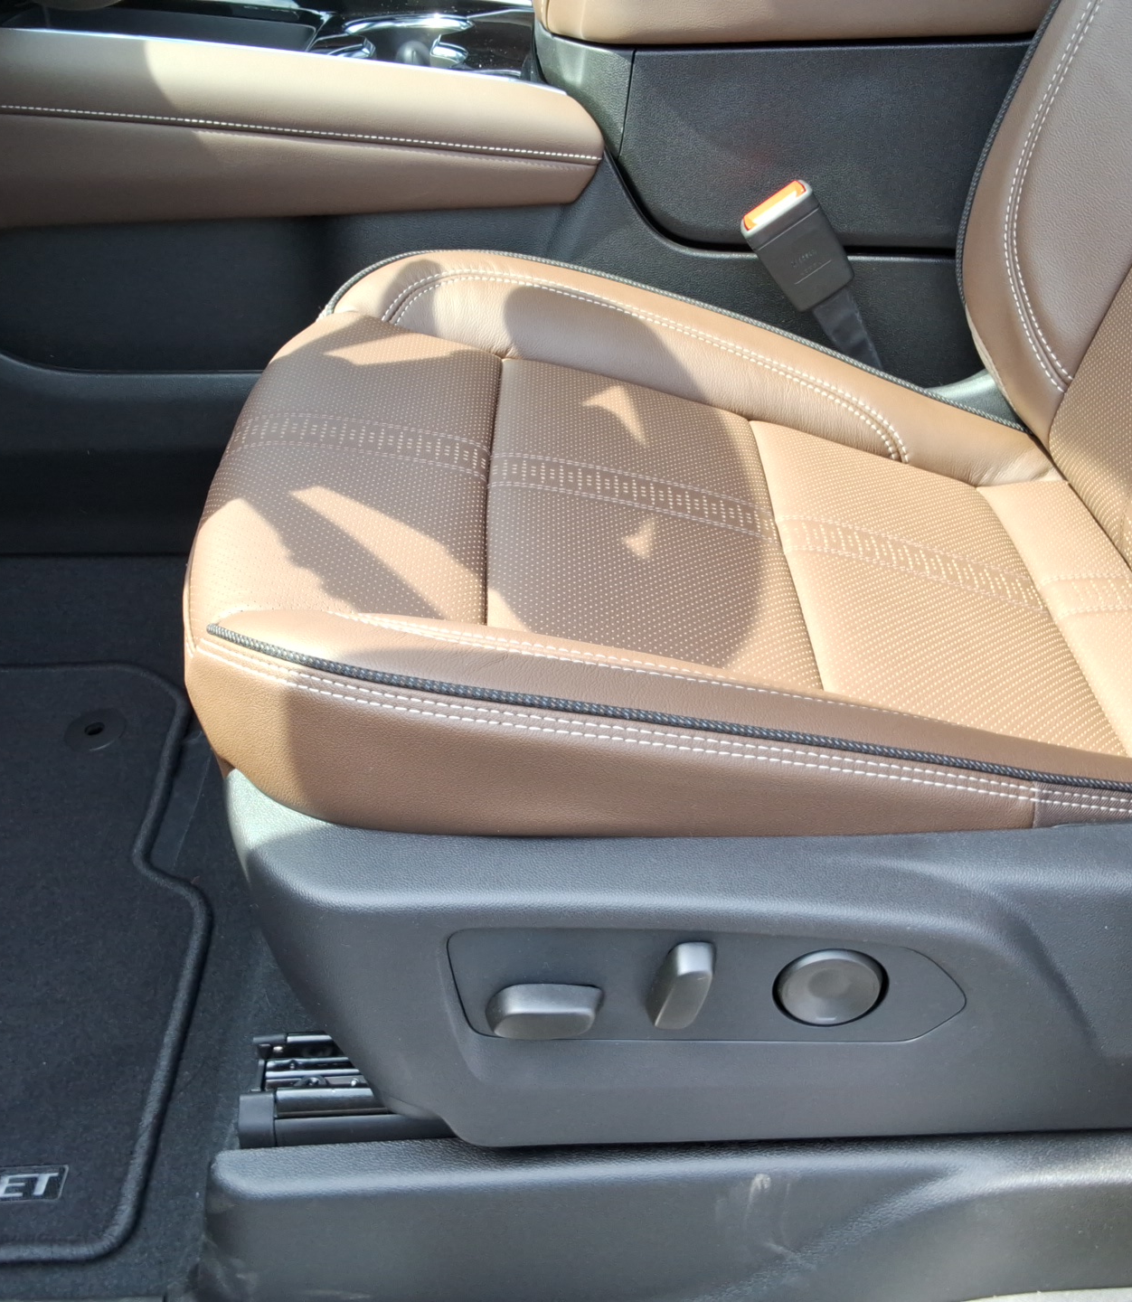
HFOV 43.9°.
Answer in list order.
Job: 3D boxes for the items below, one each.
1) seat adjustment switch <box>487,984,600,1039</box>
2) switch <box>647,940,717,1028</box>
[{"bbox_3d":[-0.010,0.169,0.660,0.054,0.018,0.018,-1,36,-2],"label":"seat adjustment switch"},{"bbox_3d":[0.054,0.159,0.663,0.019,0.039,0.018,13,34,-12],"label":"switch"}]

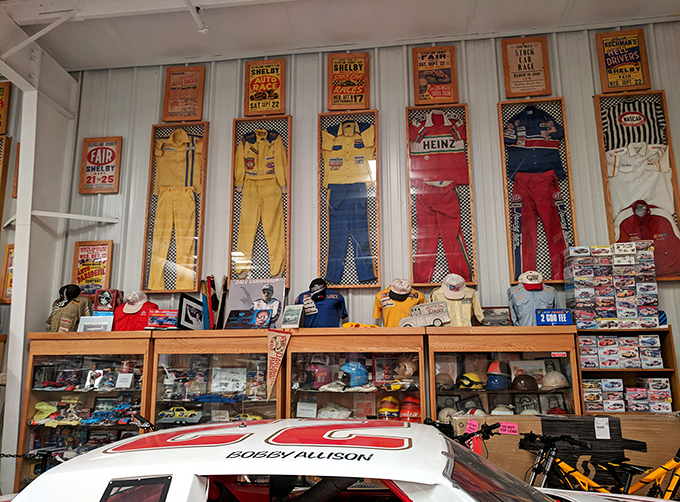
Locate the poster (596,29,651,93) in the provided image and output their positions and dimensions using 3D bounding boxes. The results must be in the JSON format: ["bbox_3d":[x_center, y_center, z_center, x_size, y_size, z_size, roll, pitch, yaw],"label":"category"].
[{"bbox_3d":[2.800,-1.876,5.048,0.435,0.626,0.030,-2,-11,8],"label":"poster"}]

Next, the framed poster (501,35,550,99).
[{"bbox_3d":[1.902,-1.871,5.197,0.447,0.645,0.027,-2,-10,7],"label":"framed poster"}]

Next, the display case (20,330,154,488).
[{"bbox_3d":[-2.266,1.684,4.804,1.224,1.800,0.550,-2,-11,8],"label":"display case"}]

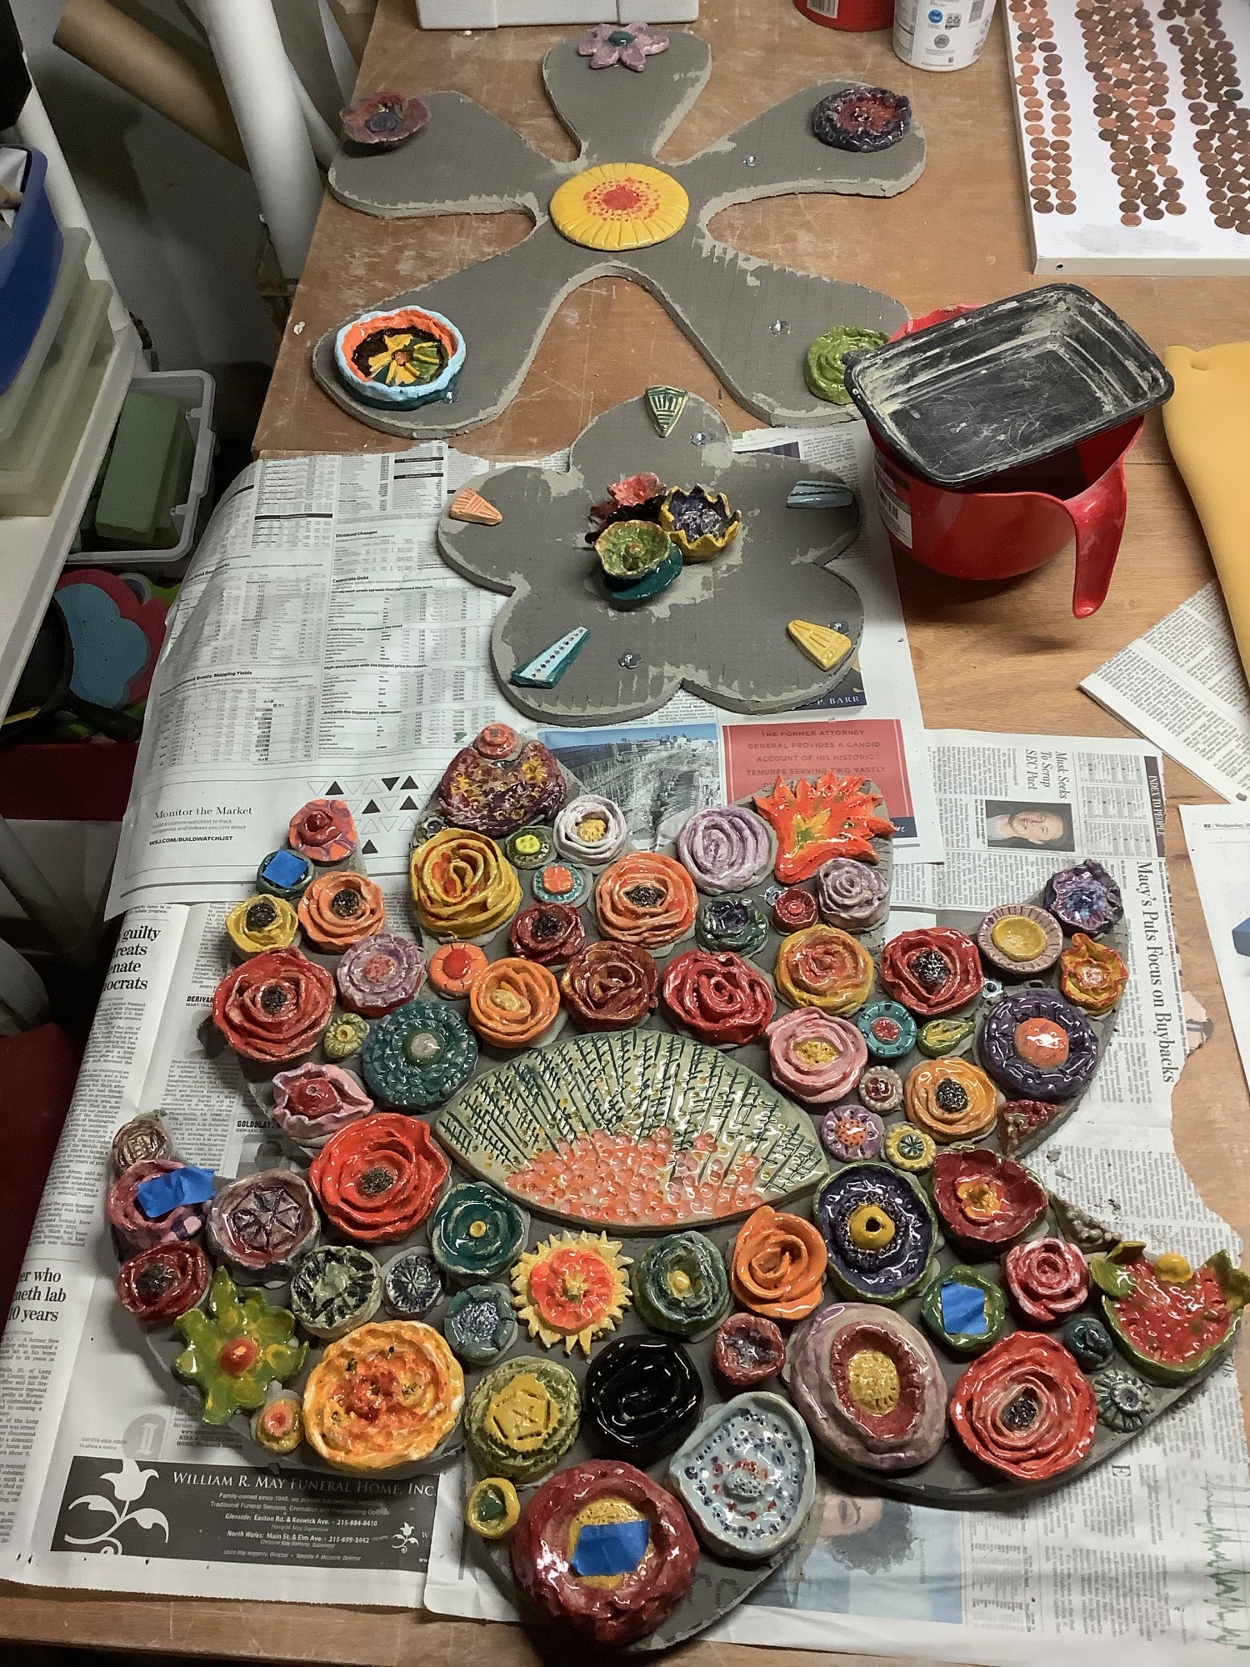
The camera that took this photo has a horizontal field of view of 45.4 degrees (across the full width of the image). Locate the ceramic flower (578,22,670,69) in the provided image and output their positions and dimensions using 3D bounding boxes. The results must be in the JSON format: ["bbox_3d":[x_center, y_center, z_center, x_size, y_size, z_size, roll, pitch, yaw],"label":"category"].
[{"bbox_3d":[-0.001,-0.852,1.612,0.095,0.015,0.088,-4,57,0],"label":"ceramic flower"}]

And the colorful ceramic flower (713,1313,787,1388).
[{"bbox_3d":[0.073,0.303,0.871,0.041,0.024,0.042,-4,57,0],"label":"colorful ceramic flower"}]

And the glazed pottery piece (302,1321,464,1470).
[{"bbox_3d":[-0.134,0.320,0.846,0.090,0.029,0.077,-5,57,0],"label":"glazed pottery piece"}]

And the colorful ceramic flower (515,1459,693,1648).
[{"bbox_3d":[-0.011,0.381,0.796,0.100,0.045,0.089,-2,58,2],"label":"colorful ceramic flower"}]

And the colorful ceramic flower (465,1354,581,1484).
[{"bbox_3d":[-0.058,0.330,0.842,0.064,0.034,0.065,-2,56,2],"label":"colorful ceramic flower"}]

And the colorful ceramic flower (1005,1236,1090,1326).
[{"bbox_3d":[0.246,0.259,0.868,0.048,0.024,0.048,-4,57,0],"label":"colorful ceramic flower"}]

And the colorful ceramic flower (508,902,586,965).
[{"bbox_3d":[-0.053,0.069,1.008,0.051,0.024,0.047,-2,58,2],"label":"colorful ceramic flower"}]

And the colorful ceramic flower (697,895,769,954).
[{"bbox_3d":[0.074,0.062,1.028,0.049,0.022,0.049,-4,57,0],"label":"colorful ceramic flower"}]

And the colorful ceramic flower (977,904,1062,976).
[{"bbox_3d":[0.259,0.073,0.985,0.055,0.025,0.048,-5,57,0],"label":"colorful ceramic flower"}]

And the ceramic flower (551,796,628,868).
[{"bbox_3d":[-0.025,-0.005,1.073,0.054,0.023,0.052,-2,56,2],"label":"ceramic flower"}]

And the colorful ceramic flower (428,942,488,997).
[{"bbox_3d":[-0.114,0.093,1.018,0.040,0.014,0.036,-2,56,2],"label":"colorful ceramic flower"}]

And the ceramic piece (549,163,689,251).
[{"bbox_3d":[-0.006,-0.611,1.450,0.137,0.012,0.125,-5,57,0],"label":"ceramic piece"}]

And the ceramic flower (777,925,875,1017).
[{"bbox_3d":[0.133,0.090,0.985,0.064,0.022,0.062,-4,57,0],"label":"ceramic flower"}]

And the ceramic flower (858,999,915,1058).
[{"bbox_3d":[0.172,0.127,0.978,0.038,0.013,0.038,-2,56,2],"label":"ceramic flower"}]

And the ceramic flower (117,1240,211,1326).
[{"bbox_3d":[-0.274,0.268,0.889,0.050,0.026,0.046,-5,57,0],"label":"ceramic flower"}]

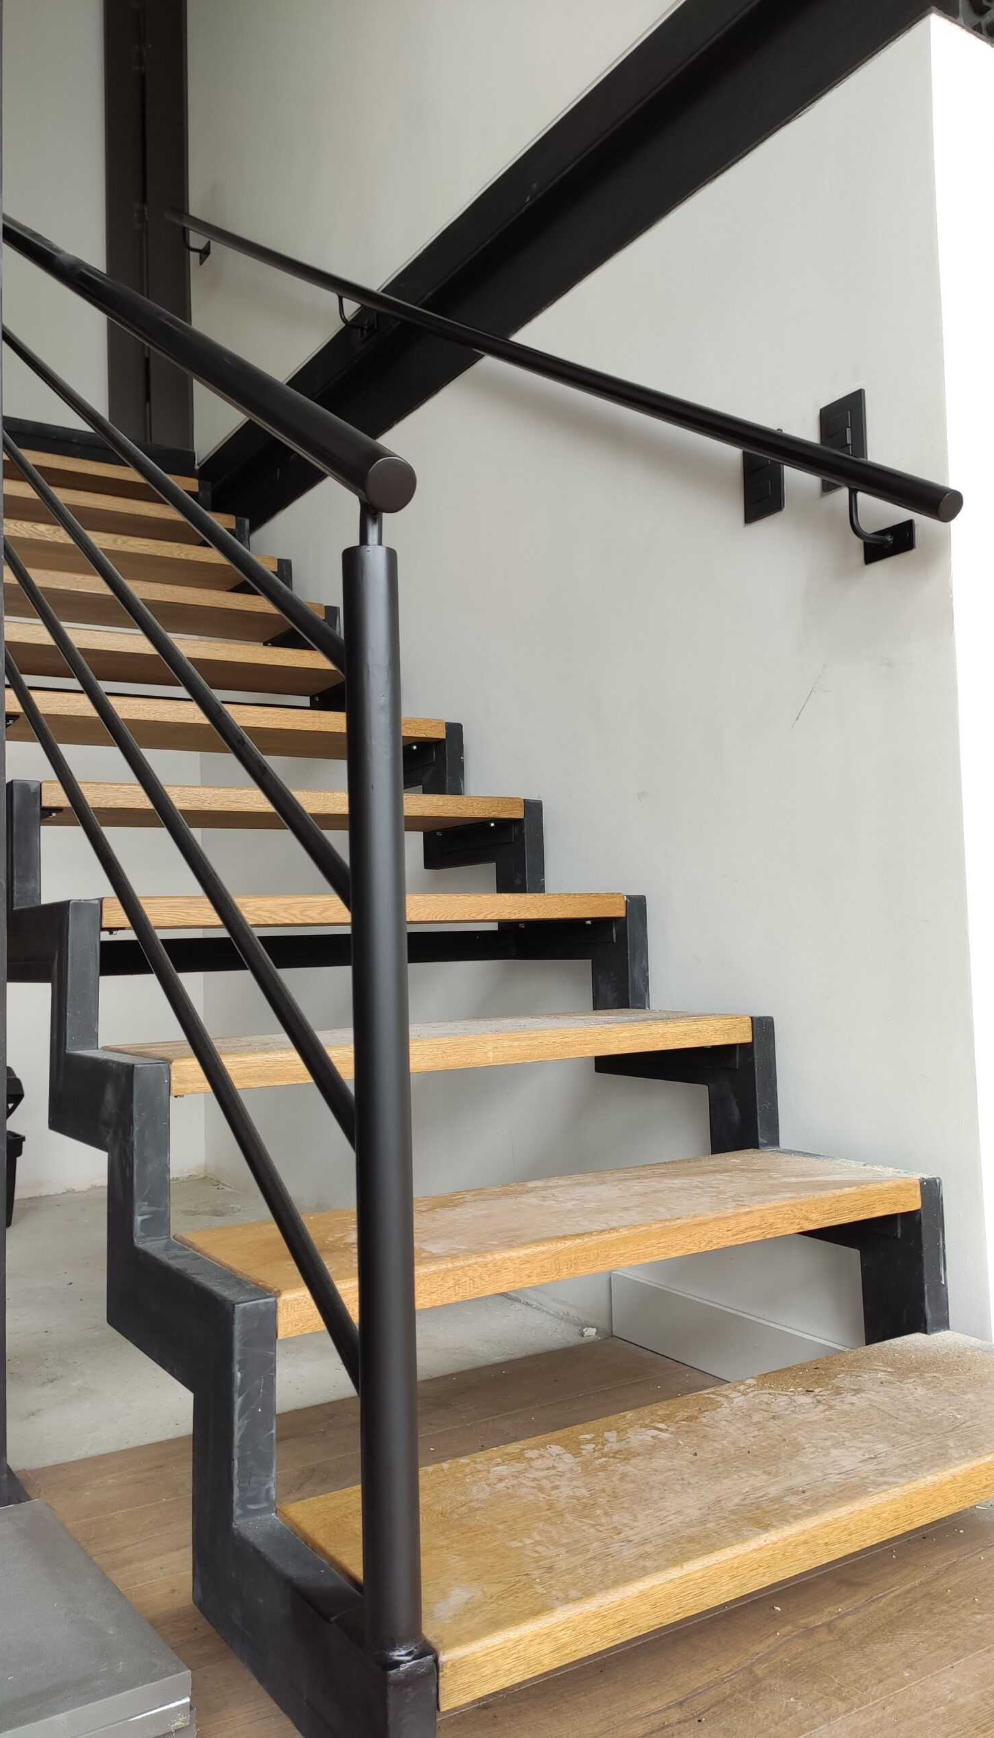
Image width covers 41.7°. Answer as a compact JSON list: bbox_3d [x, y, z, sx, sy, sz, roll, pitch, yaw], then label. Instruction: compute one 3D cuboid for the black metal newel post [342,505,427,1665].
[{"bbox_3d":[-0.083,0.144,0.944,0.040,0.823,0.040,-2,-3,0],"label":"black metal newel post"}]

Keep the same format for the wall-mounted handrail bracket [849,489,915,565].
[{"bbox_3d":[0.491,-0.455,1.721,0.079,0.081,0.083,0,-4,-32],"label":"wall-mounted handrail bracket"}]

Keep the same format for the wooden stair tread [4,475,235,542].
[{"bbox_3d":[-1.157,-0.949,3.522,0.841,0.038,0.284,0,-4,-32],"label":"wooden stair tread"}]

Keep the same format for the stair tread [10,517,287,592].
[{"bbox_3d":[-1.002,-0.779,3.270,0.841,0.038,0.284,0,-4,-32],"label":"stair tread"}]

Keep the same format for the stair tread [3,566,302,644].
[{"bbox_3d":[-0.846,-0.610,3.018,0.841,0.038,0.284,0,-4,-32],"label":"stair tread"}]

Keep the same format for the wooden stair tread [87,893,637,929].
[{"bbox_3d":[-0.224,0.069,2.010,0.841,0.038,0.284,0,-4,-32],"label":"wooden stair tread"}]

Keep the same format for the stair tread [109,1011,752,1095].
[{"bbox_3d":[-0.069,0.239,1.758,0.841,0.038,0.284,0,-4,-32],"label":"stair tread"}]

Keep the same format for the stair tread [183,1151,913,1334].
[{"bbox_3d":[0.087,0.409,1.507,0.841,0.038,0.284,0,-4,-32],"label":"stair tread"}]

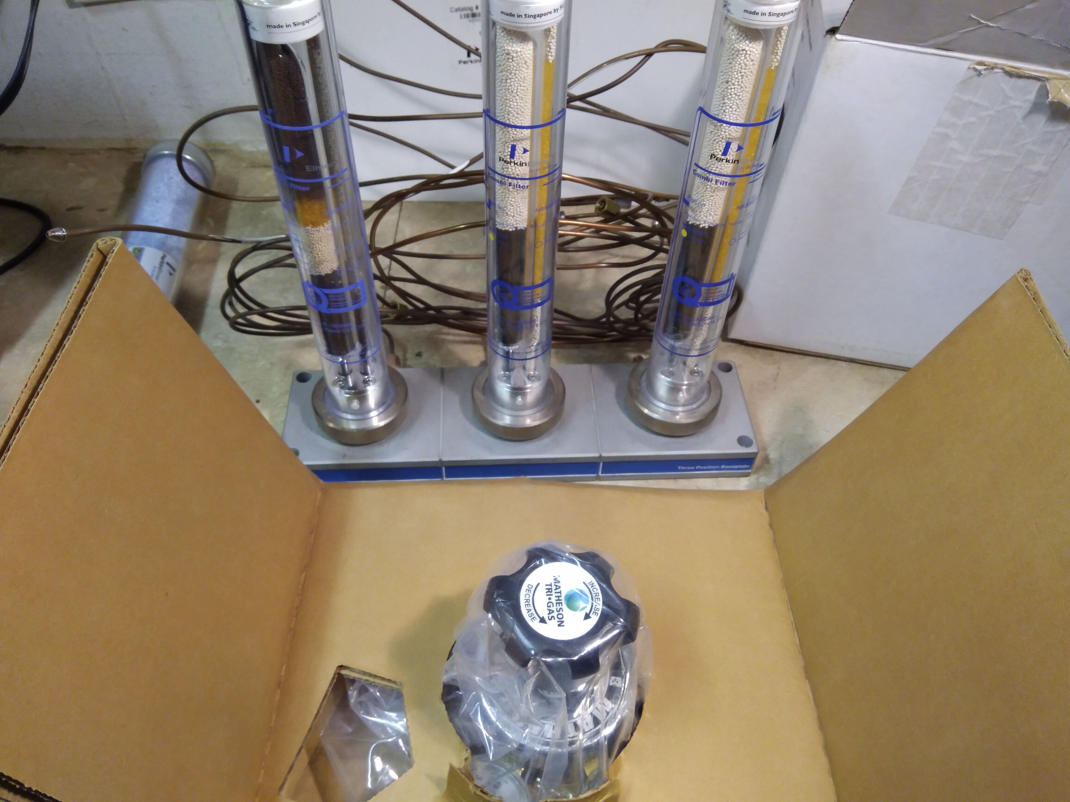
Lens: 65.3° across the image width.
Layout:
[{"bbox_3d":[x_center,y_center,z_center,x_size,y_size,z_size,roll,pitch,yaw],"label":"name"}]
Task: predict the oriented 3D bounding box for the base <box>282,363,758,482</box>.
[{"bbox_3d":[-0.010,0.015,0.542,0.293,0.026,0.078,-1,48,-3],"label":"base"}]

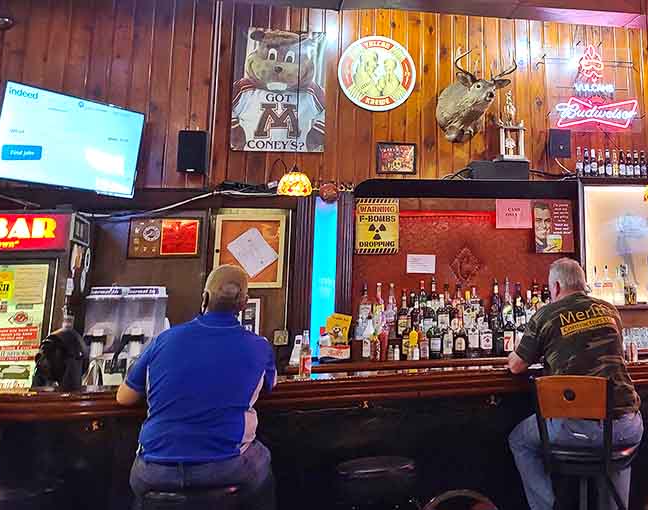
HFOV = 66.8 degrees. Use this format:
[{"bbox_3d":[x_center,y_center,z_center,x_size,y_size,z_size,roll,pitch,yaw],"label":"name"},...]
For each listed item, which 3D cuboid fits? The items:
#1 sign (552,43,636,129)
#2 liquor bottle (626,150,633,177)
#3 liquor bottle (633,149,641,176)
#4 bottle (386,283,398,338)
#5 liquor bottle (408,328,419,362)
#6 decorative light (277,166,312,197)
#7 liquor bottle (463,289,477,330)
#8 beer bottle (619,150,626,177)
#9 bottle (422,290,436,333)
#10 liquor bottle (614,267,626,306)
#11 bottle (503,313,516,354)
[{"bbox_3d":[2.203,-1.363,3.984,0.801,0.742,0.090,1,-7,-9],"label":"sign"},{"bbox_3d":[2.420,-0.720,3.890,0.062,0.229,0.062,2,-7,-9],"label":"liquor bottle"},{"bbox_3d":[2.502,-0.726,3.931,0.061,0.232,0.061,1,-7,-9],"label":"liquor bottle"},{"bbox_3d":[0.471,0.382,3.376,0.082,0.383,0.082,2,-7,-9],"label":"bottle"},{"bbox_3d":[0.592,0.584,3.248,0.066,0.218,0.060,2,-7,-9],"label":"liquor bottle"},{"bbox_3d":[-0.167,-0.408,2.733,0.195,0.165,0.195,2,-7,-10],"label":"decorative light"},{"bbox_3d":[1.051,0.406,3.532,0.090,0.300,0.085,2,-7,-10],"label":"liquor bottle"},{"bbox_3d":[2.358,-0.718,3.880,0.062,0.229,0.062,2,-7,-9],"label":"beer bottle"},{"bbox_3d":[0.736,0.411,3.425,0.090,0.326,0.085,2,-7,-9],"label":"bottle"},{"bbox_3d":[2.366,0.244,3.911,0.085,0.310,0.085,2,-7,-10],"label":"liquor bottle"},{"bbox_3d":[1.278,0.546,3.383,0.088,0.296,0.088,2,-7,-9],"label":"bottle"}]

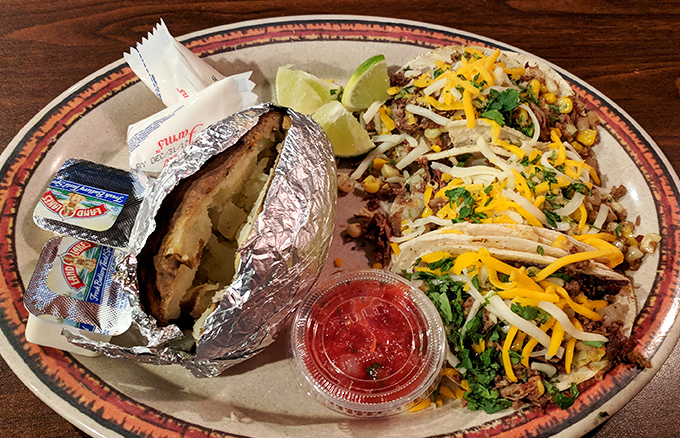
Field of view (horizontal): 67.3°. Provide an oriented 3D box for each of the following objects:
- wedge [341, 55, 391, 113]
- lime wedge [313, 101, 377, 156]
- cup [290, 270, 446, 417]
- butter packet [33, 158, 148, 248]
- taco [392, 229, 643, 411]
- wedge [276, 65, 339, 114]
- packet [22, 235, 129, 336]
[{"bbox_3d":[0.017,-0.084,0.330,0.019,0.023,0.037,36,62,22],"label":"wedge"},{"bbox_3d":[0.004,-0.053,0.310,0.033,0.021,0.029,-14,56,-9],"label":"lime wedge"},{"bbox_3d":[0.012,0.059,0.225,0.064,0.032,0.064,0,55,0],"label":"cup"},{"bbox_3d":[-0.127,-0.004,0.266,0.047,0.014,0.040,19,53,-2],"label":"butter packet"},{"bbox_3d":[0.077,0.049,0.230,0.105,0.035,0.064,5,55,3],"label":"taco"},{"bbox_3d":[-0.020,-0.082,0.331,0.041,0.019,0.027,-12,56,-8],"label":"wedge"},{"bbox_3d":[-0.120,0.036,0.239,0.046,0.014,0.040,21,44,-15],"label":"packet"}]

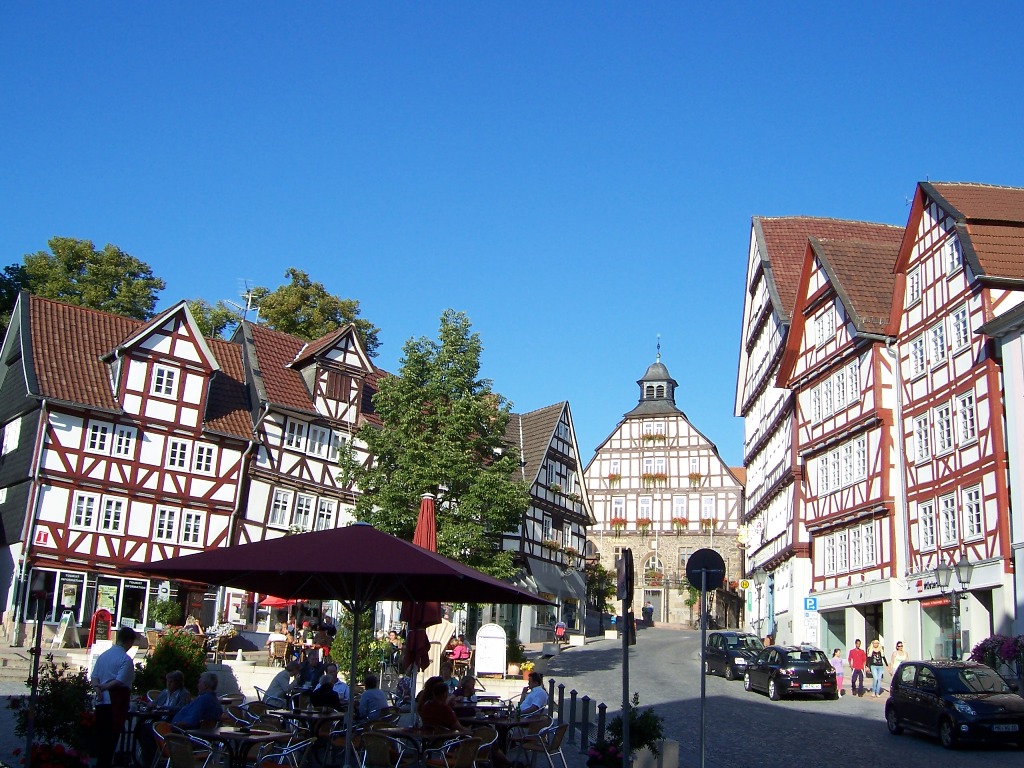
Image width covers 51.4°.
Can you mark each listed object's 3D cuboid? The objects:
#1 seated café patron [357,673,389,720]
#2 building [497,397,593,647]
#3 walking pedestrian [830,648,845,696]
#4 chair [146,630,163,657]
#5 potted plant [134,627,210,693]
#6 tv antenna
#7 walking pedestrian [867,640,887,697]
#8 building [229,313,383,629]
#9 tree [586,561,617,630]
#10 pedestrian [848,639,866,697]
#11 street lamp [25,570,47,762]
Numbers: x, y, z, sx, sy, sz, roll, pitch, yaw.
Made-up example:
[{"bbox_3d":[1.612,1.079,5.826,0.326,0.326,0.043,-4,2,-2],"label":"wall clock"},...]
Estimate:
[{"bbox_3d":[-2.067,4.773,15.131,0.520,1.250,0.800,8,-16,-17],"label":"seated café patron"},{"bbox_3d":[-1.261,6.208,47.999,7.500,10.400,8.200,-4,-17,24],"label":"building"},{"bbox_3d":[9.729,8.645,31.800,0.420,1.420,0.360,13,-18,-32],"label":"walking pedestrian"},{"bbox_3d":[-11.504,8.411,34.324,0.570,0.900,0.550,12,-17,-29],"label":"chair"},{"bbox_3d":[-7.722,6.422,24.043,1.750,1.750,1.650,3,-15,0],"label":"potted plant"},{"bbox_3d":[-10.663,-3.250,42.147,1.300,1.790,1.200,1,-15,10],"label":"tv antenna"},{"bbox_3d":[10.666,8.296,31.077,0.510,1.670,0.350,0,-15,12],"label":"walking pedestrian"},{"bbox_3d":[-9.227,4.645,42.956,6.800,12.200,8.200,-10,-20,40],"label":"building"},{"bbox_3d":[4.999,12.510,63.000,2.900,4.130,2.900,3,-15,0],"label":"tree"},{"bbox_3d":[10.480,8.620,32.300,0.520,1.700,0.420,1,-15,8],"label":"pedestrian"},{"bbox_3d":[-4.944,3.119,10.994,0.240,2.350,0.240,3,-15,0],"label":"street lamp"}]

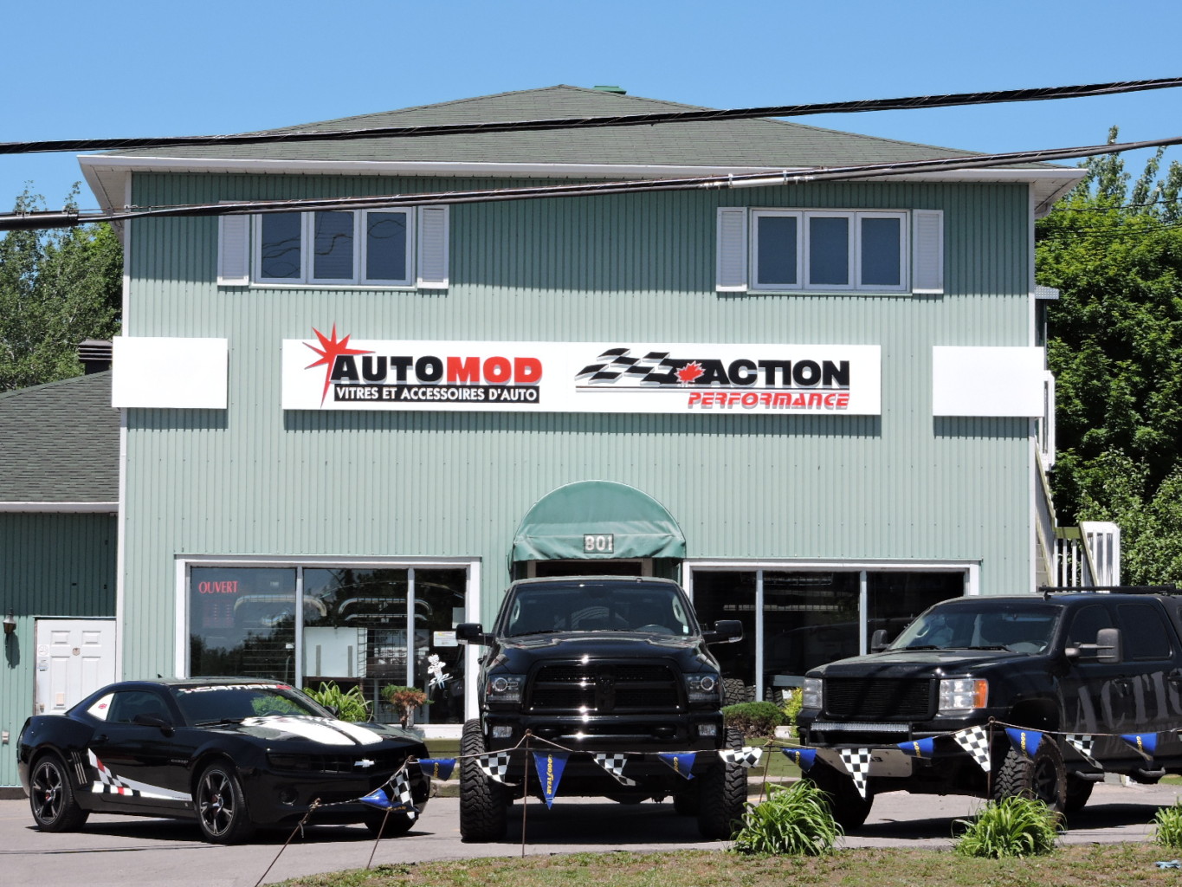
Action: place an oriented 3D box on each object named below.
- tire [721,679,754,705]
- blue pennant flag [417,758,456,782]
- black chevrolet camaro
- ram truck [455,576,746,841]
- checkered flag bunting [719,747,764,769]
[{"bbox_3d":[1.518,2.971,38.900,0.320,0.860,0.860,0,-4,0],"label":"tire"},{"bbox_3d":[-1.187,2.510,27.600,0.300,0.180,0.200,0,-4,0],"label":"blue pennant flag"},{"bbox_3d":[-3.340,2.795,32.100,1.950,1.376,4.840,1,-3,-38],"label":"black chevrolet camaro"},{"bbox_3d":[0.062,2.261,31.519,2.420,2.200,6.000,0,-3,-1],"label":"ram truck"},{"bbox_3d":[1.167,2.435,27.800,0.340,0.180,0.200,0,-4,0],"label":"checkered flag bunting"}]

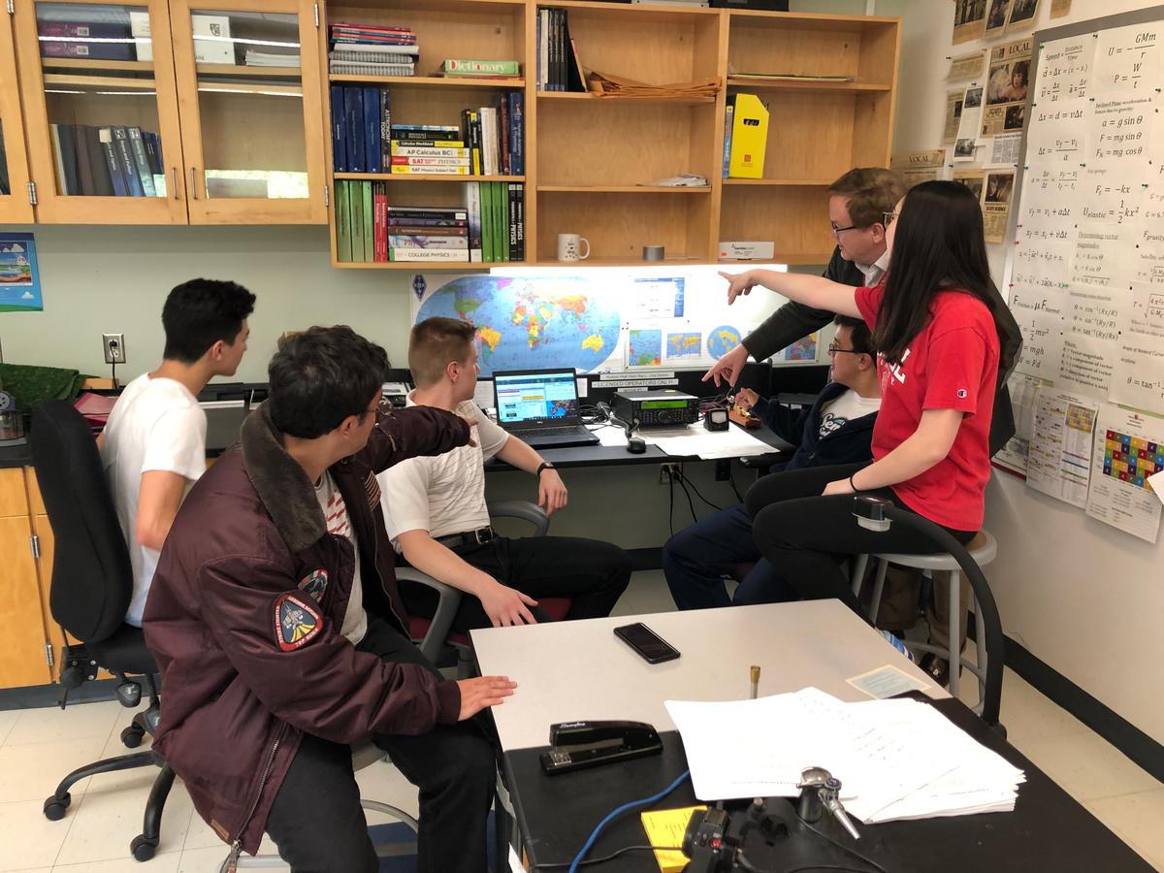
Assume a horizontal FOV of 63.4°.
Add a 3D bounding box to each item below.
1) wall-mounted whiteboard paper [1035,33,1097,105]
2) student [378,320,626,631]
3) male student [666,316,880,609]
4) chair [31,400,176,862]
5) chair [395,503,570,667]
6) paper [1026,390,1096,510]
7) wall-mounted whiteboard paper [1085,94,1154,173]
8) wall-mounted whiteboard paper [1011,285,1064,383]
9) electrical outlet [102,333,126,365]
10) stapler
[{"bbox_3d":[1.572,-1.190,3.065,0.010,0.195,0.268,-3,15,-12],"label":"wall-mounted whiteboard paper"},{"bbox_3d":[-0.206,0.313,2.852,0.740,1.330,0.720,4,15,12],"label":"student"},{"bbox_3d":[0.676,0.230,3.217,0.780,1.260,0.720,-8,17,-29],"label":"male student"},{"bbox_3d":[-1.147,0.451,2.513,0.620,1.140,0.660,15,20,42],"label":"chair"},{"bbox_3d":[-0.332,0.488,2.773,0.640,0.960,0.620,7,16,22],"label":"chair"},{"bbox_3d":[1.572,0.034,3.093,0.010,0.344,0.286,-3,15,-13],"label":"paper"},{"bbox_3d":[1.630,-0.927,2.857,0.010,0.207,0.270,-3,15,-12],"label":"wall-mounted whiteboard paper"},{"bbox_3d":[1.532,-0.354,3.194,0.010,0.319,0.268,-3,15,-13],"label":"wall-mounted whiteboard paper"},{"bbox_3d":[-1.770,-0.331,3.567,0.072,0.114,0.012,-3,15,-12],"label":"electrical outlet"},{"bbox_3d":[0.032,0.458,1.425,0.189,0.057,0.038,-5,16,-21],"label":"stapler"}]

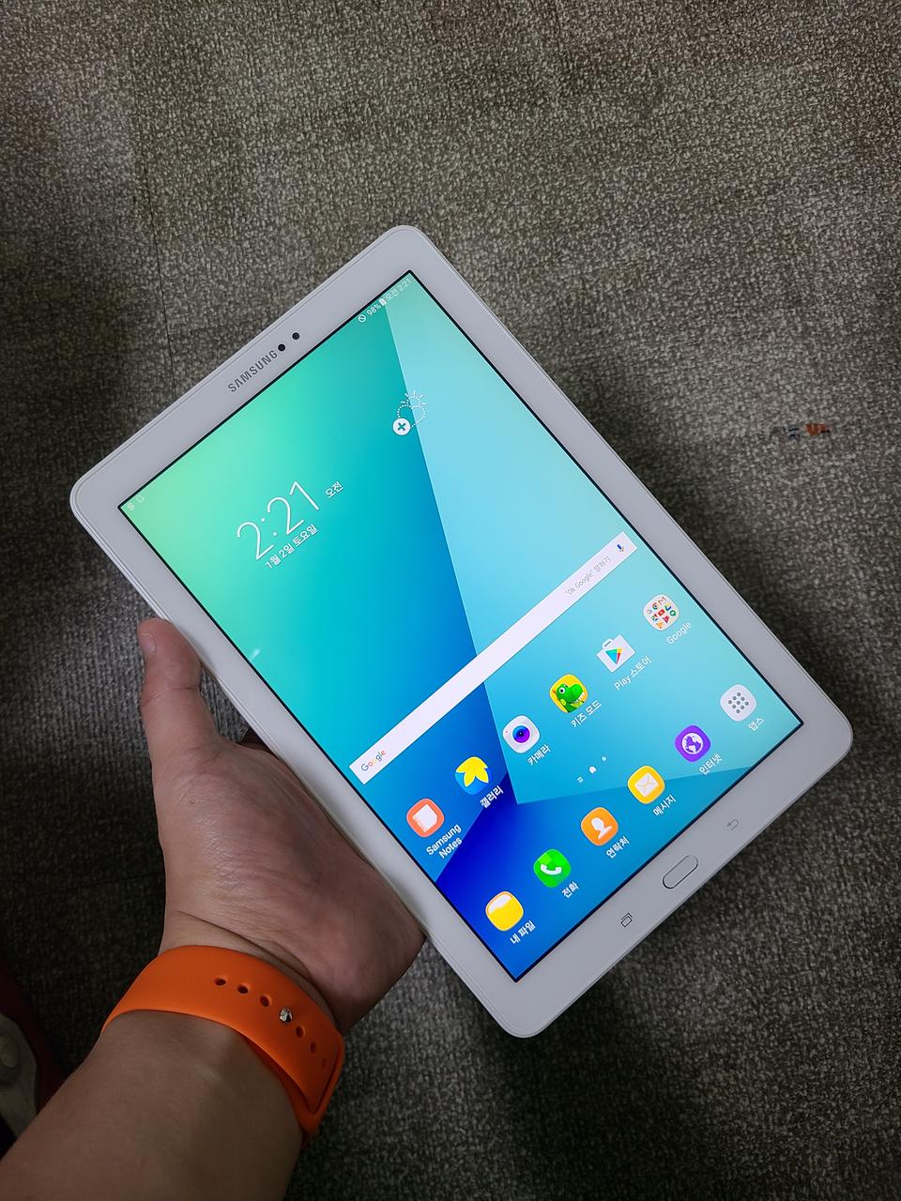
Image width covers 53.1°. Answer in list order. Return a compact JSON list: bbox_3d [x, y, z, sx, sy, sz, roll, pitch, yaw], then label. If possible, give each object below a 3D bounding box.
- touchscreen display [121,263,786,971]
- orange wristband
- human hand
[{"bbox_3d":[0.004,0.006,0.327,0.137,0.008,0.219,-40,87,-4],"label":"touchscreen display"},{"bbox_3d":[-0.068,0.137,0.275,0.068,0.027,0.053,27,118,2],"label":"orange wristband"},{"bbox_3d":[-0.050,0.059,0.321,0.135,0.070,0.165,40,73,0],"label":"human hand"}]

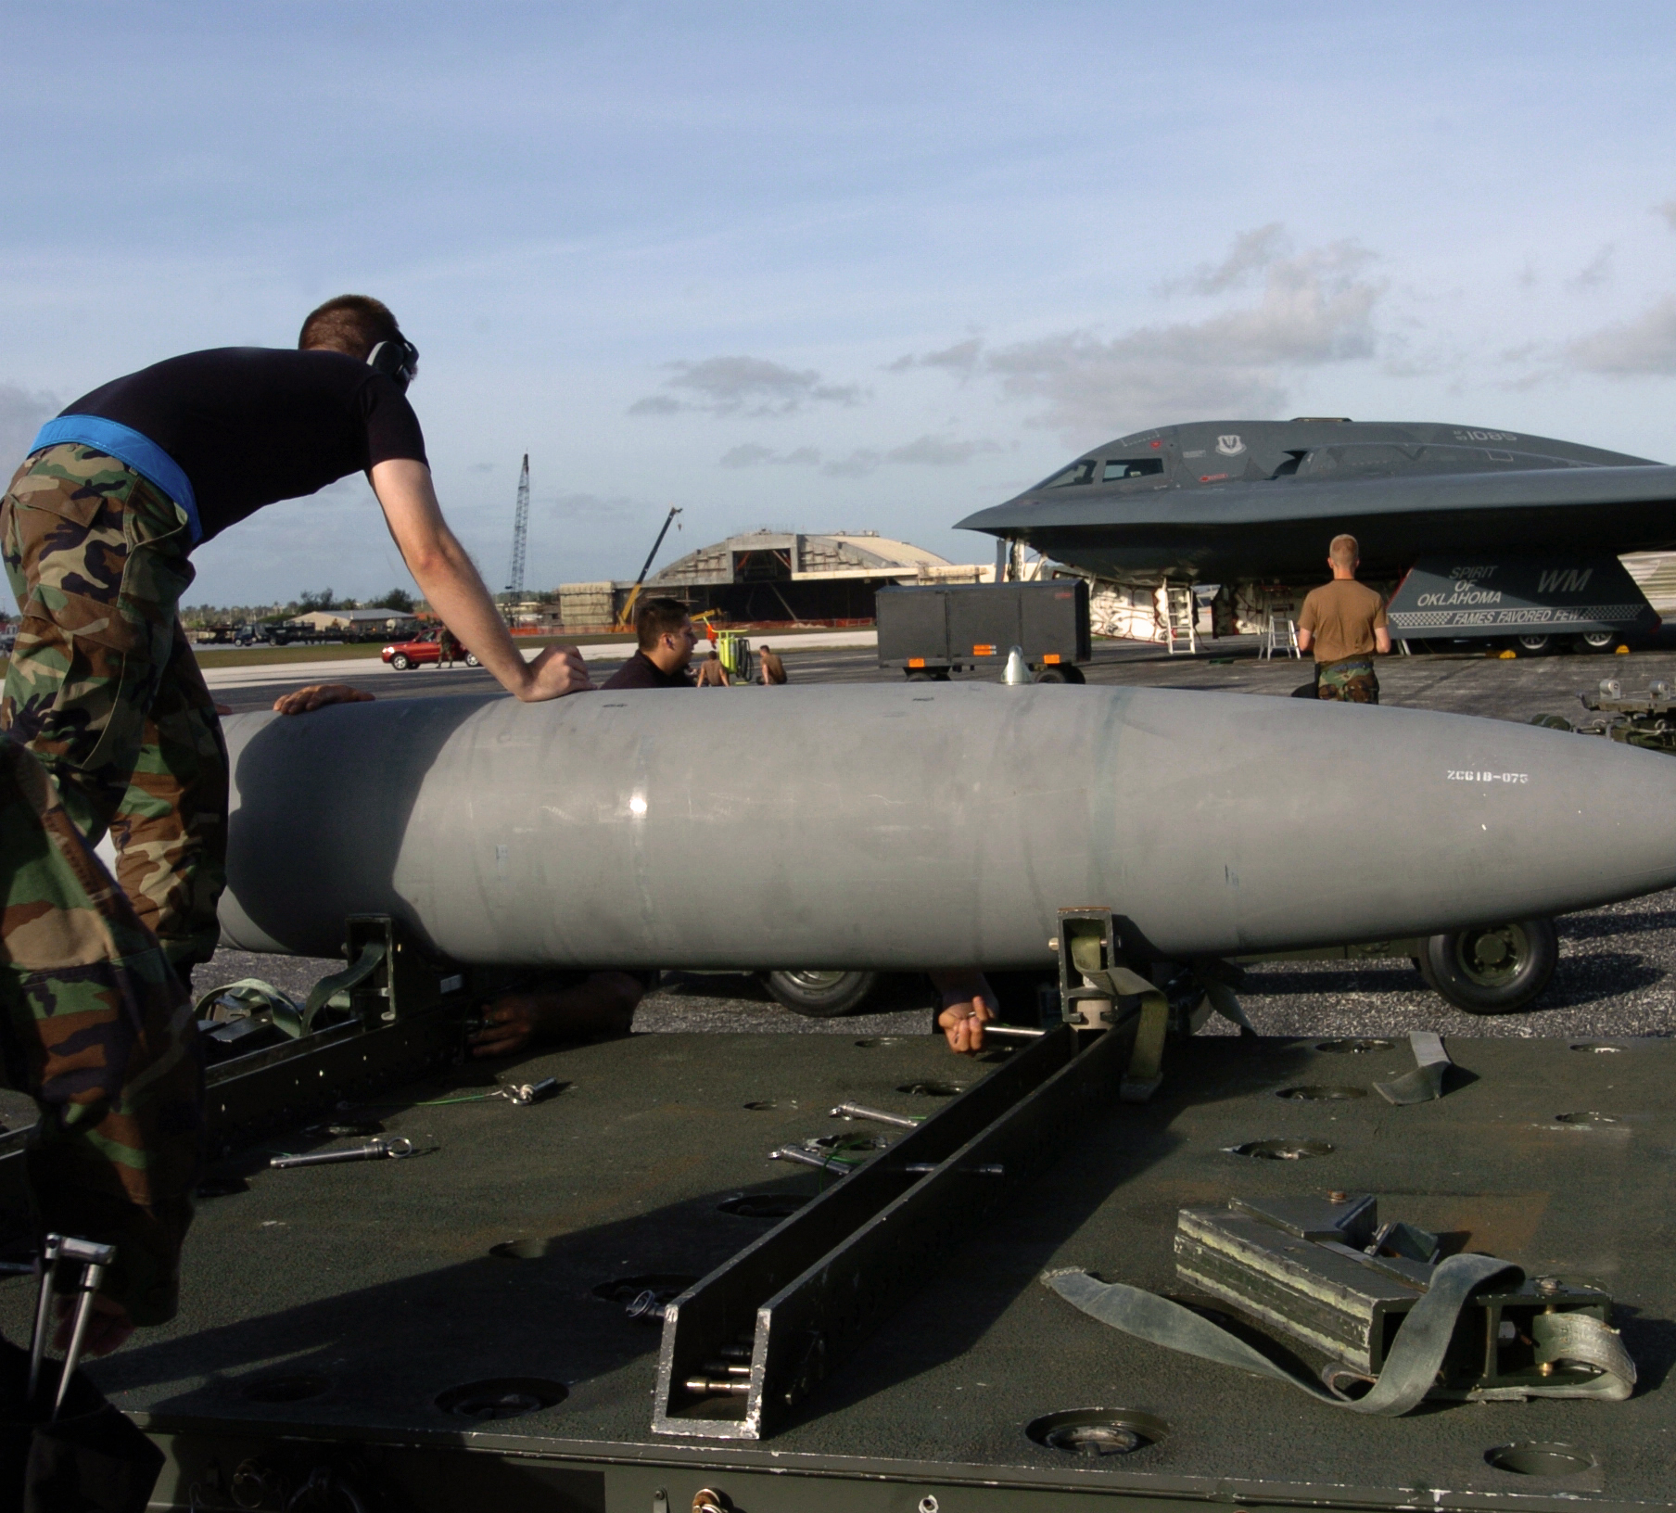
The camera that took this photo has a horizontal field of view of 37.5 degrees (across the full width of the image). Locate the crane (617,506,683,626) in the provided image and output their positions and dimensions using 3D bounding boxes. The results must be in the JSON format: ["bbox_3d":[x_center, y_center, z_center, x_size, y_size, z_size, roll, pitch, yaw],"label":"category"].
[{"bbox_3d":[-33.550,-33.528,440.000,12.000,22.000,4.000,-3,3,-6],"label":"crane"}]

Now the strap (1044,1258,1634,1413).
[{"bbox_3d":[0.419,0.513,2.408,0.197,0.115,0.704,-6,4,-39],"label":"strap"}]

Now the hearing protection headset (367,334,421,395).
[{"bbox_3d":[-0.728,-0.632,3.780,0.200,0.200,0.100,-1,-33,34],"label":"hearing protection headset"}]

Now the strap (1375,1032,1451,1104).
[{"bbox_3d":[0.838,0.448,3.609,0.110,0.066,0.240,-2,3,18],"label":"strap"}]

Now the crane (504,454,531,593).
[{"bbox_3d":[-57.401,-38.613,440.000,8.000,31.000,5.000,-3,3,-6],"label":"crane"}]

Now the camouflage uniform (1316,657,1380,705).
[{"bbox_3d":[2.868,-0.055,13.800,0.420,1.000,0.300,-2,3,9],"label":"camouflage uniform"}]

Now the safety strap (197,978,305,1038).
[{"bbox_3d":[-0.966,0.419,4.070,0.180,0.120,0.100,-2,3,18],"label":"safety strap"}]

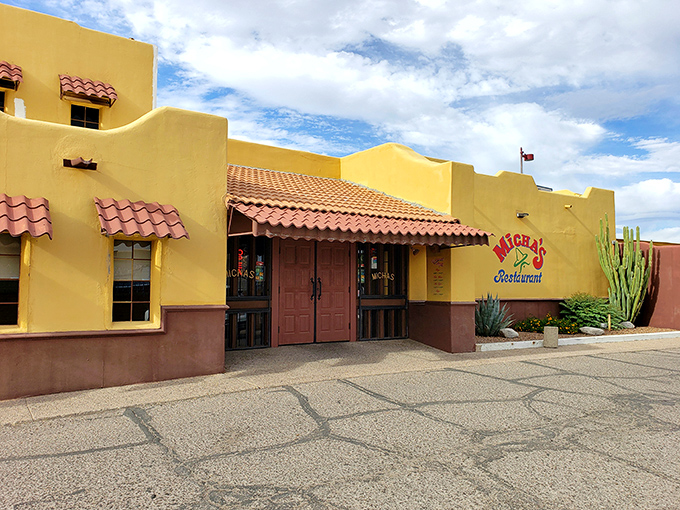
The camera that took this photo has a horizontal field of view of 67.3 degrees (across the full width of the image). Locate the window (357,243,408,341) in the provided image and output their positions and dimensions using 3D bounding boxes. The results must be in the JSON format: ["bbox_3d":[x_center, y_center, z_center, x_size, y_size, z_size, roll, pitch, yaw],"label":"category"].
[{"bbox_3d":[1.041,0.873,12.142,1.566,2.222,0.101,3,-4,-34],"label":"window"}]

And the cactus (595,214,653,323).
[{"bbox_3d":[9.271,0.441,16.700,1.700,3.400,1.400,3,-4,-34],"label":"cactus"}]

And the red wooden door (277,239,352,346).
[{"bbox_3d":[-0.507,0.815,11.098,1.798,2.192,0.091,3,-4,-34],"label":"red wooden door"}]

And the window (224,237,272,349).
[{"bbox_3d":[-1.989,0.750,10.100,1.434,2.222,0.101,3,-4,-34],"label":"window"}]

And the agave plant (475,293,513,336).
[{"bbox_3d":[3.919,1.563,13.300,1.150,1.100,1.150,3,-4,-34],"label":"agave plant"}]

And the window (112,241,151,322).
[{"bbox_3d":[-3.214,0.409,7.935,0.556,1.262,0.091,3,-4,-34],"label":"window"}]

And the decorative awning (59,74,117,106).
[{"bbox_3d":[-5.485,-3.590,11.179,1.131,0.535,0.485,3,-4,-34],"label":"decorative awning"}]

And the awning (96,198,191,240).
[{"bbox_3d":[-2.925,-0.528,7.616,1.212,0.576,0.505,3,-4,-34],"label":"awning"}]

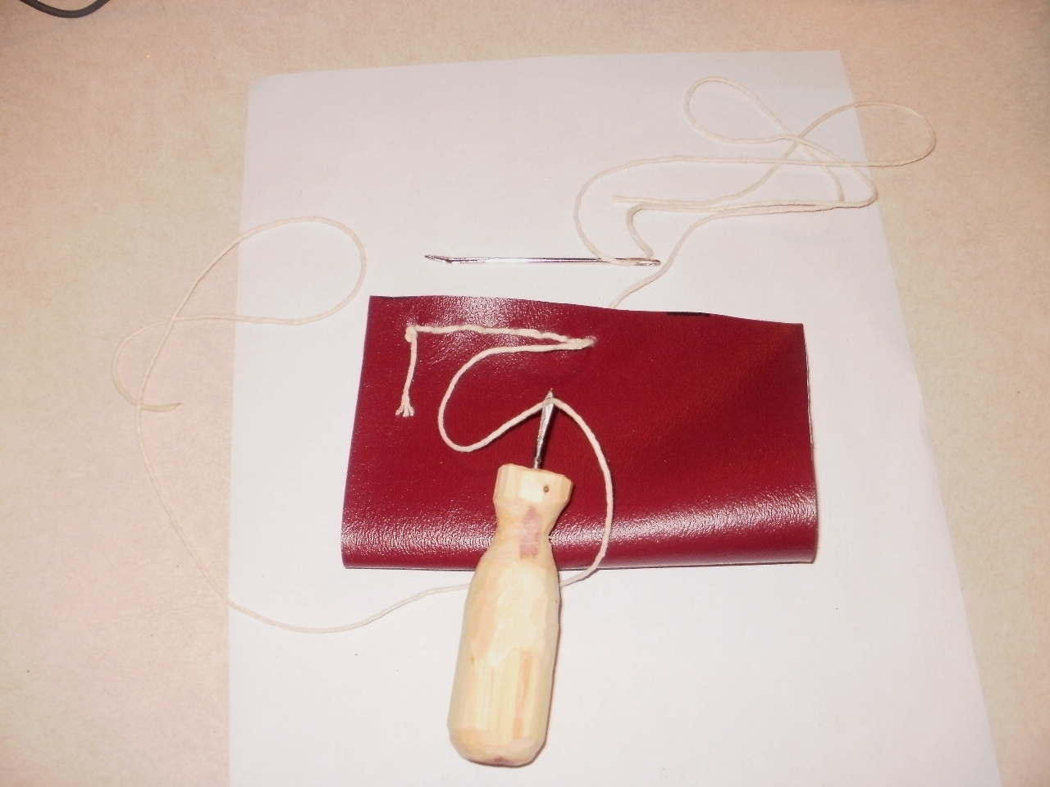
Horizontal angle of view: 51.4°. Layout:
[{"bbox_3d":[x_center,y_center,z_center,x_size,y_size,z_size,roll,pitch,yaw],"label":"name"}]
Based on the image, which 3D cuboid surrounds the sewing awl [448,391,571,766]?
[{"bbox_3d":[0.000,0.048,0.300,0.026,0.026,0.103,8,72,2],"label":"sewing awl"}]

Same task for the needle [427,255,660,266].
[{"bbox_3d":[0.006,-0.043,0.352,0.076,0.002,0.003,0,68,-1],"label":"needle"}]

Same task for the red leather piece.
[{"bbox_3d":[0.018,0.012,0.325,0.135,0.011,0.085,2,68,0],"label":"red leather piece"}]

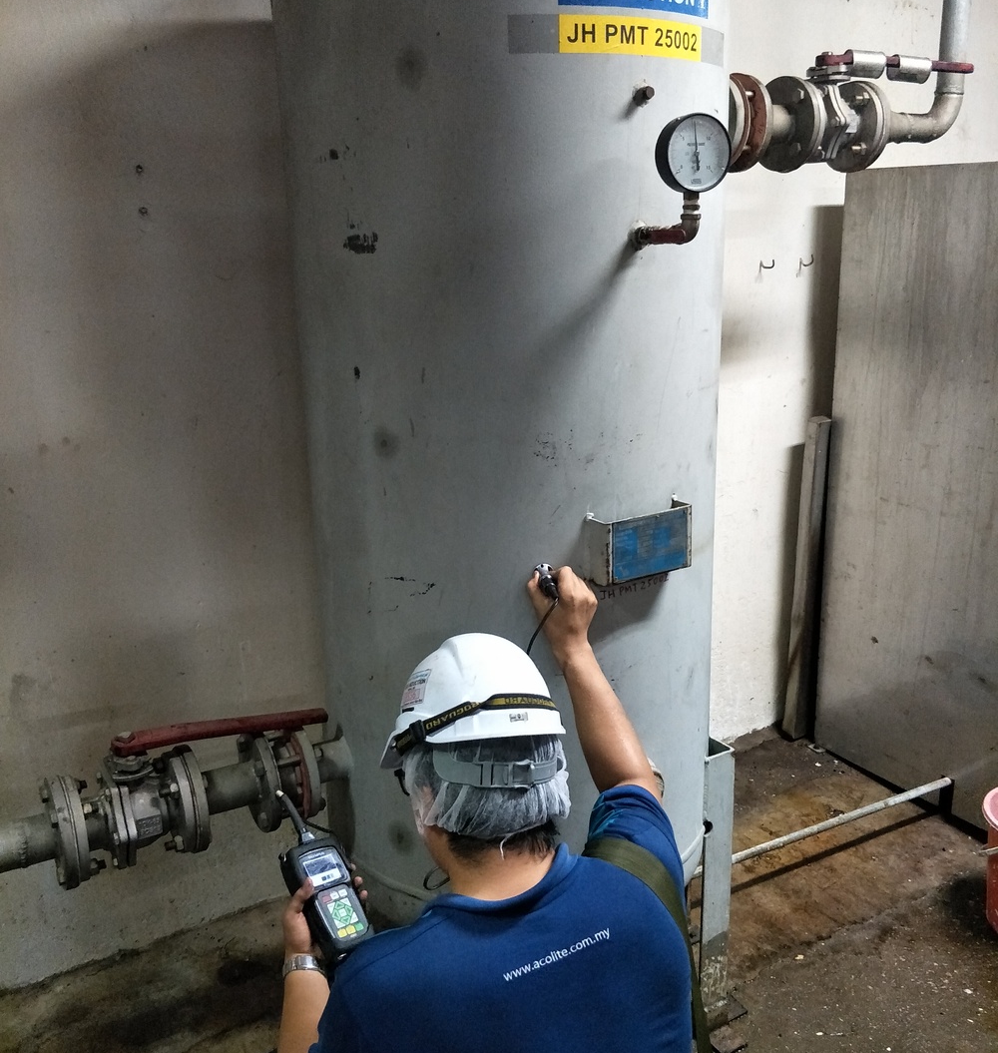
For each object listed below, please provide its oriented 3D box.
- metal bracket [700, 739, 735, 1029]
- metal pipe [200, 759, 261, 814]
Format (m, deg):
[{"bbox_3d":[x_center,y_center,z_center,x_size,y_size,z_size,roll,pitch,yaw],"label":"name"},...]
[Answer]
[{"bbox_3d":[0.443,0.765,2.000,0.076,0.650,0.076,-10,18,-26],"label":"metal bracket"},{"bbox_3d":[-0.494,0.484,1.707,0.115,0.080,0.080,-10,18,-26],"label":"metal pipe"}]

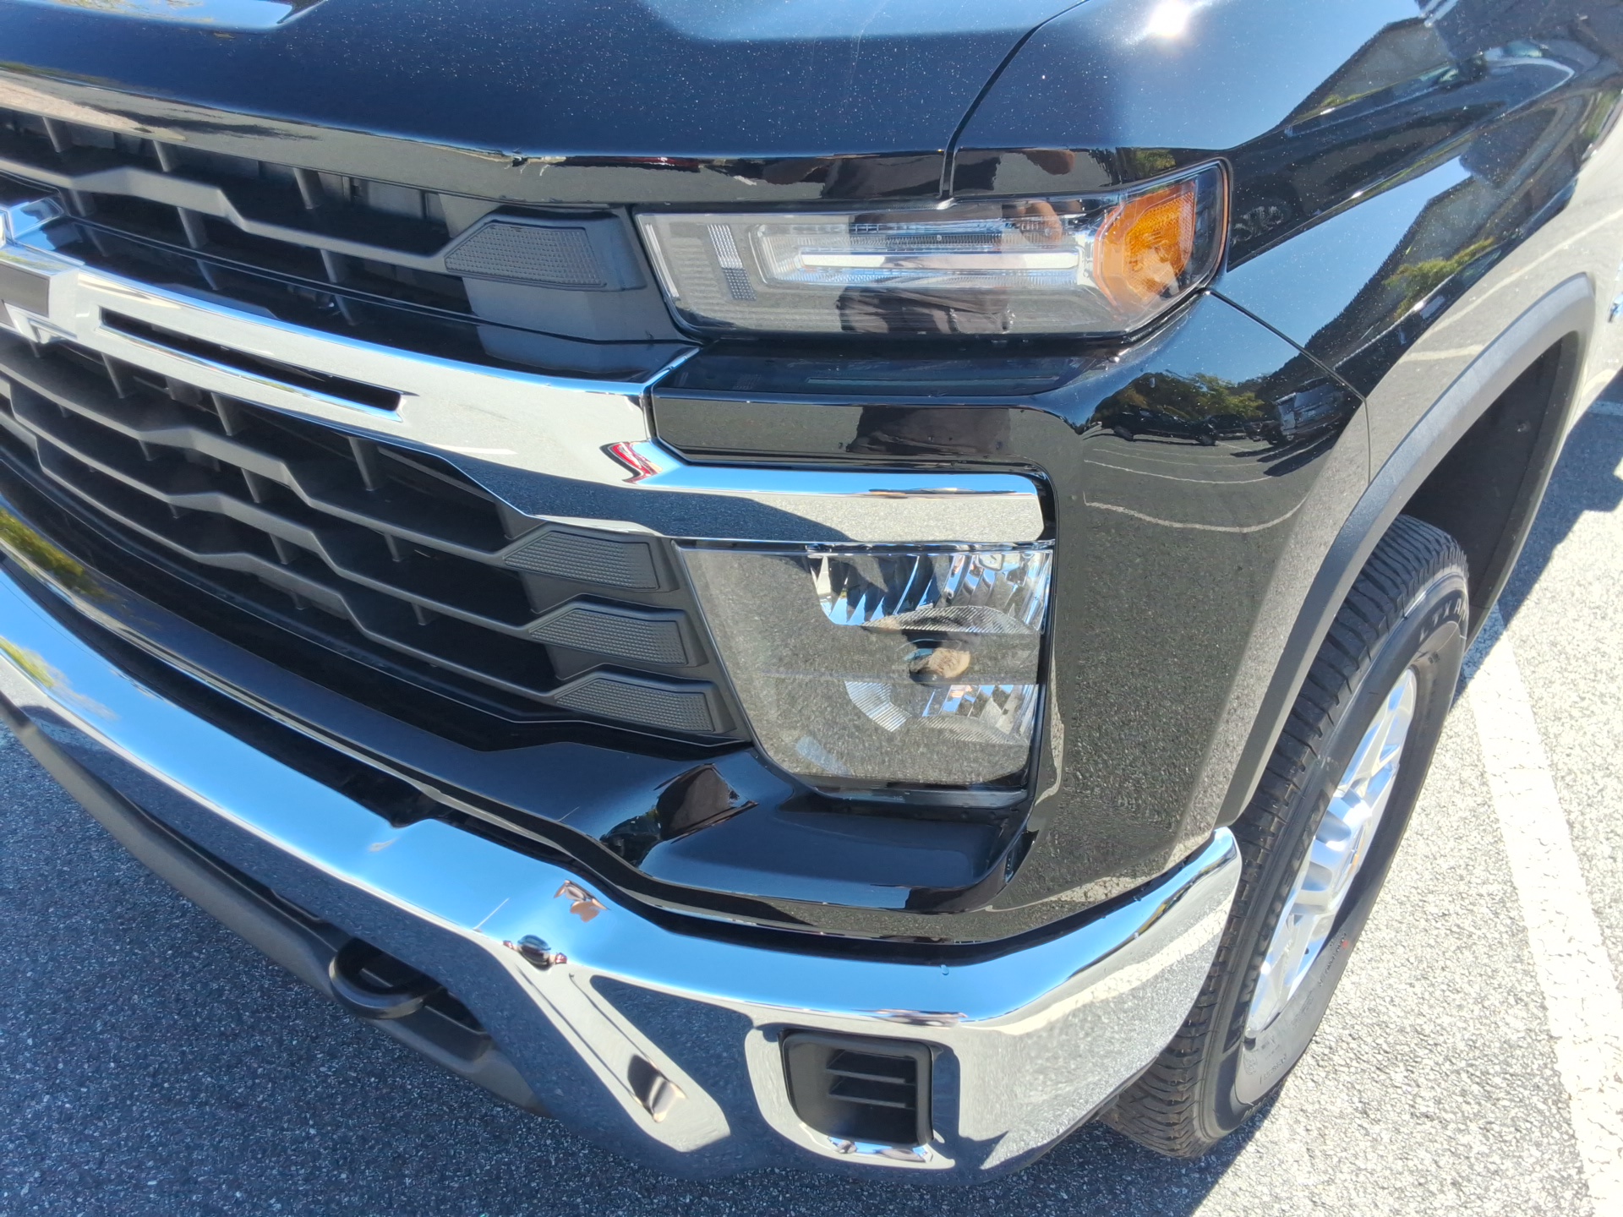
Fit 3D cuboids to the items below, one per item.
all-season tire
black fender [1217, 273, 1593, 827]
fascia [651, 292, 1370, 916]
[{"bbox_3d":[0.539,0.256,1.650,0.275,0.820,0.826,24,37,34],"label":"all-season tire"},{"bbox_3d":[0.629,-0.059,1.358,0.110,0.585,1.140,24,37,34],"label":"black fender"},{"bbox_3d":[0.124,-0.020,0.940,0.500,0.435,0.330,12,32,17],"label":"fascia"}]

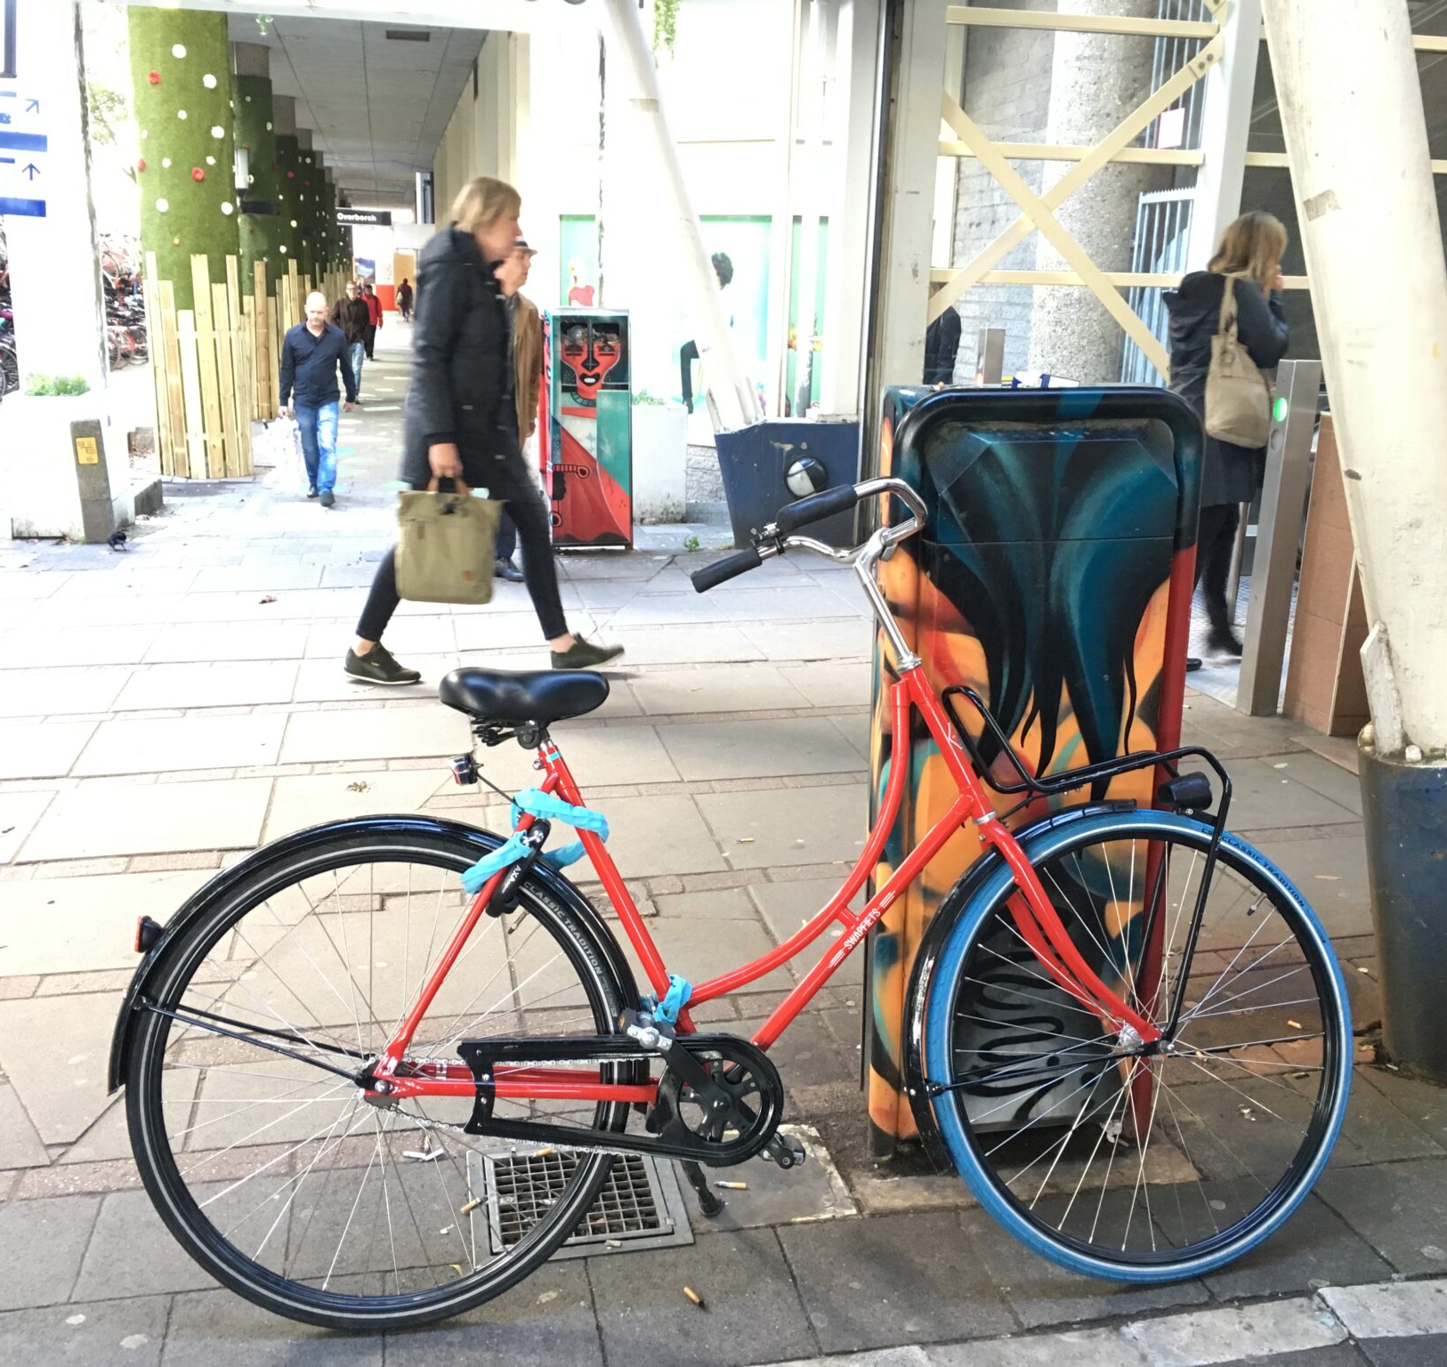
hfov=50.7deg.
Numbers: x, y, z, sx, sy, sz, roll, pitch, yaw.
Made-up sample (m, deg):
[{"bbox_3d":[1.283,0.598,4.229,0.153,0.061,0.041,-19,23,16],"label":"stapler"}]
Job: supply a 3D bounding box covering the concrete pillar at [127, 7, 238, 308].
[{"bbox_3d":[-4.980,-4.271,14.251,0.850,4.600,0.850,-2,15,-12],"label":"concrete pillar"}]

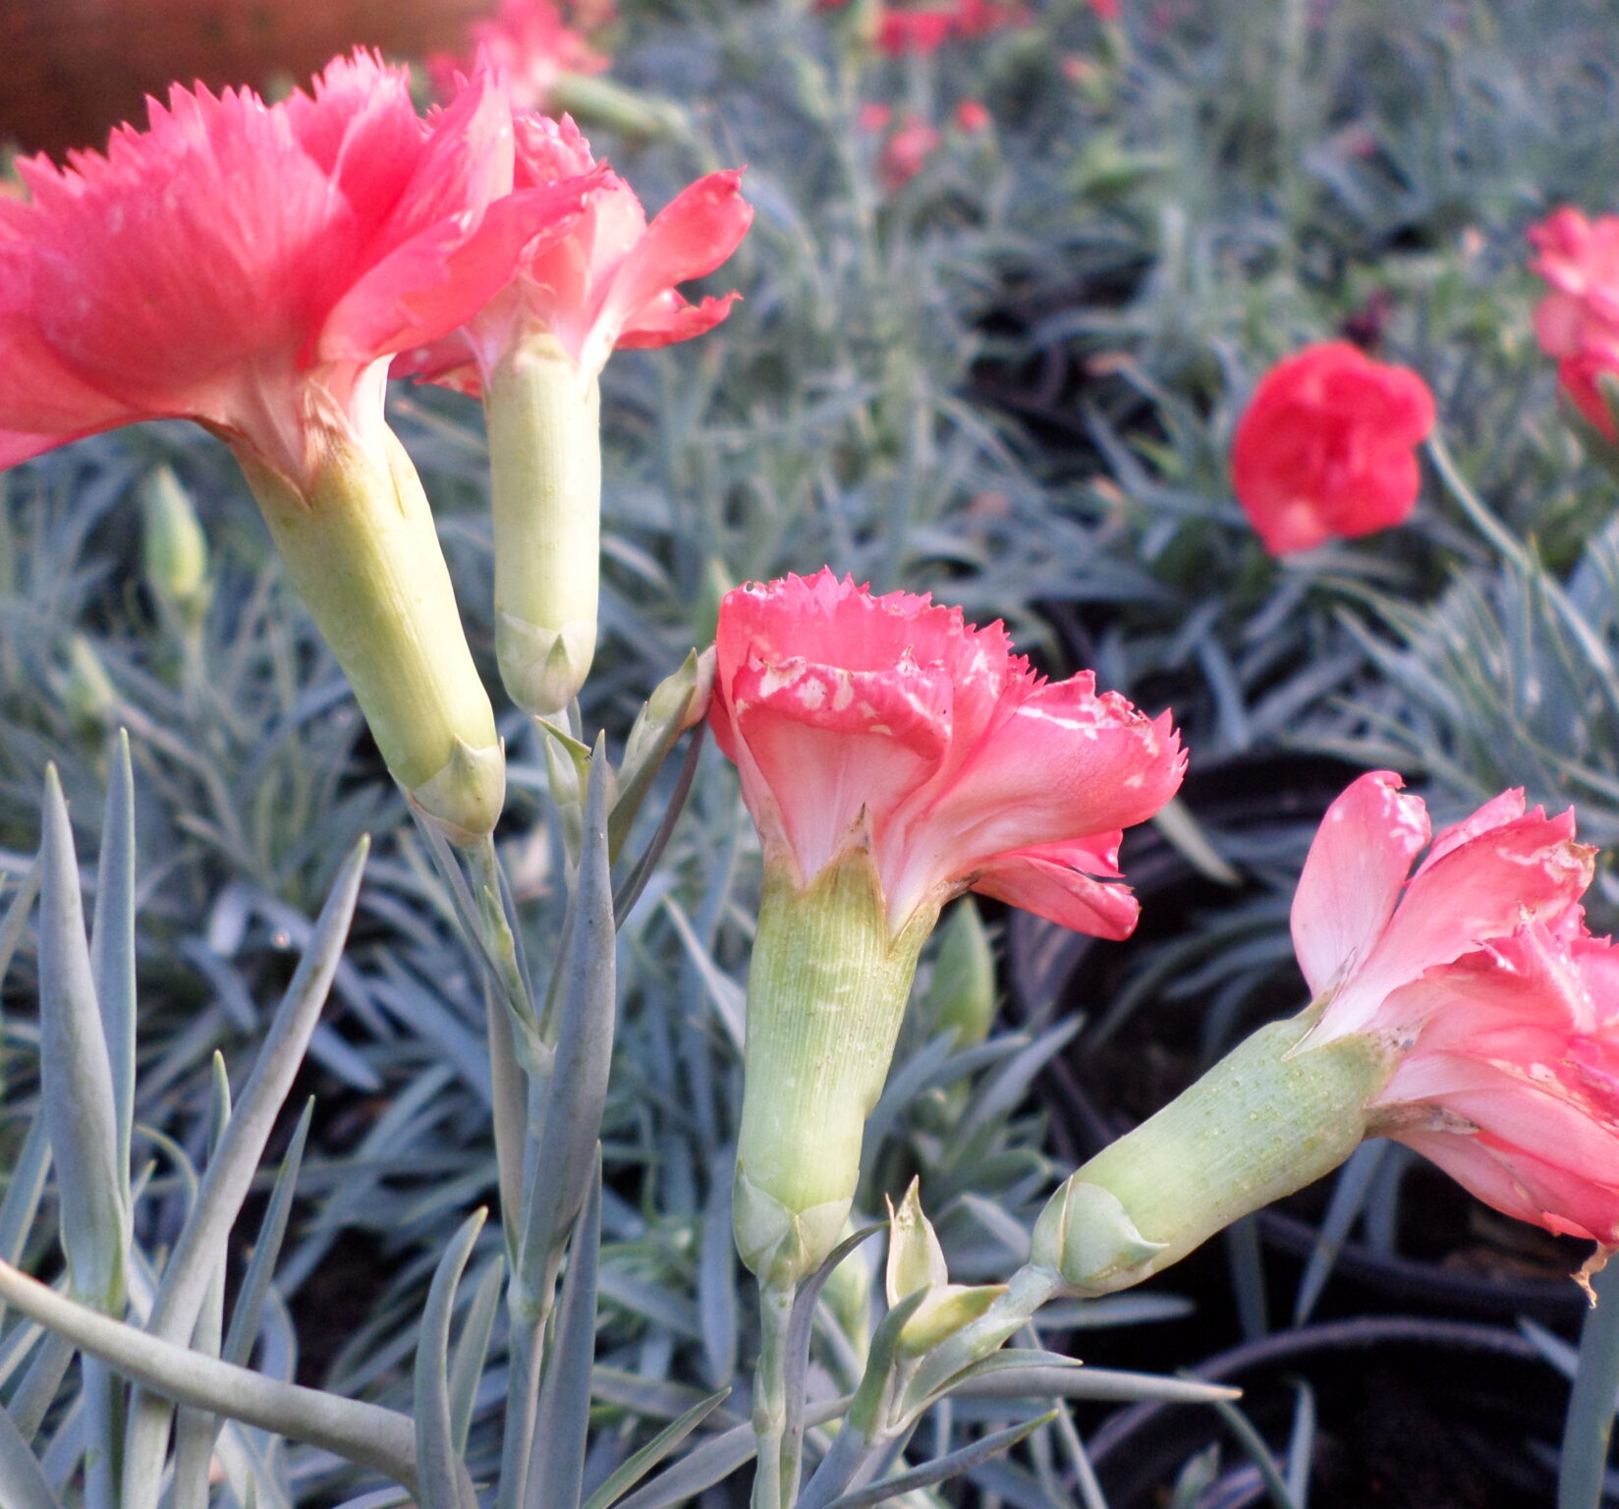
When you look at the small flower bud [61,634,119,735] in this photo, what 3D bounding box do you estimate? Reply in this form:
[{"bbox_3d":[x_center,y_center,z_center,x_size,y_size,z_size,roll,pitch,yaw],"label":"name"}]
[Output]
[{"bbox_3d":[-0.154,-0.015,0.310,0.011,0.022,0.011,-12,18,0],"label":"small flower bud"}]

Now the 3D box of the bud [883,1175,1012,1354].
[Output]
[{"bbox_3d":[0.012,0.047,0.132,0.011,0.015,0.009,6,9,0],"label":"bud"}]

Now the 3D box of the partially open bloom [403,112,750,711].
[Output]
[{"bbox_3d":[-0.025,-0.036,0.153,0.038,0.062,0.037,2,3,0],"label":"partially open bloom"}]

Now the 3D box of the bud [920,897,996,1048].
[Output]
[{"bbox_3d":[0.021,0.030,0.200,0.010,0.021,0.010,3,12,0],"label":"bud"}]

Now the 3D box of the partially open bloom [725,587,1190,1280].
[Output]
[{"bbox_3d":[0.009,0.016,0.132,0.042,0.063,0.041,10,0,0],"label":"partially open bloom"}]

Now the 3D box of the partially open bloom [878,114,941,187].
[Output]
[{"bbox_3d":[0.045,-0.270,0.650,0.031,0.032,0.031,0,25,0],"label":"partially open bloom"}]

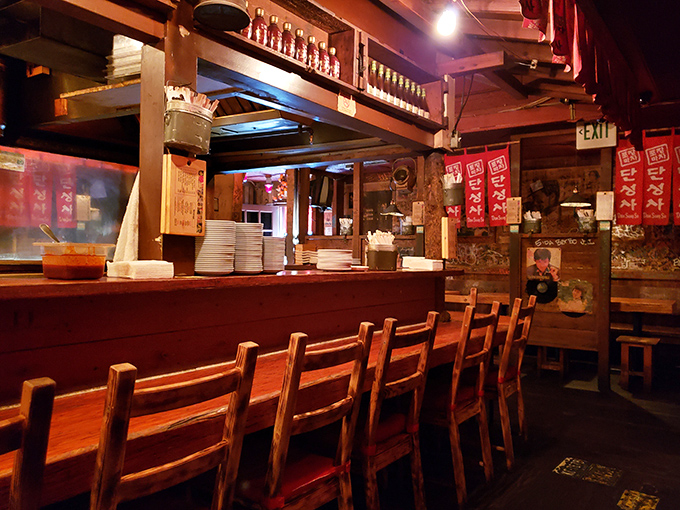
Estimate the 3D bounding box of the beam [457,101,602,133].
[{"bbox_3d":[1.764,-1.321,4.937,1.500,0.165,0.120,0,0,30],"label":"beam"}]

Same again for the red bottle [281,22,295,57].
[{"bbox_3d":[-0.242,-0.994,2.365,0.065,0.164,0.065,1,0,0],"label":"red bottle"}]

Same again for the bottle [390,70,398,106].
[{"bbox_3d":[0.378,-1.124,3.481,0.078,0.228,0.078,1,0,0],"label":"bottle"}]

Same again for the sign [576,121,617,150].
[{"bbox_3d":[2.226,-1.031,4.423,0.320,0.235,0.060,1,0,38],"label":"sign"}]

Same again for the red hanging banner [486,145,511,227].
[{"bbox_3d":[1.608,-0.712,5.156,0.245,0.835,0.020,0,0,37],"label":"red hanging banner"}]

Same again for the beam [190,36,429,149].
[{"bbox_3d":[-0.002,-0.779,2.743,0.150,0.105,1.930,1,0,38],"label":"beam"}]

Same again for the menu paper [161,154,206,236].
[{"bbox_3d":[-0.566,-0.211,1.866,0.045,0.280,0.155,1,0,38],"label":"menu paper"}]

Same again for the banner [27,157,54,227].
[{"bbox_3d":[-3.026,-0.630,5.147,0.020,0.730,0.220,1,0,38],"label":"banner"}]

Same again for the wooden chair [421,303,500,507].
[{"bbox_3d":[0.556,0.728,2.699,0.440,0.950,0.385,0,0,37],"label":"wooden chair"}]

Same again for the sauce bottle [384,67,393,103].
[{"bbox_3d":[0.327,-1.127,3.413,0.078,0.228,0.078,1,0,0],"label":"sauce bottle"}]

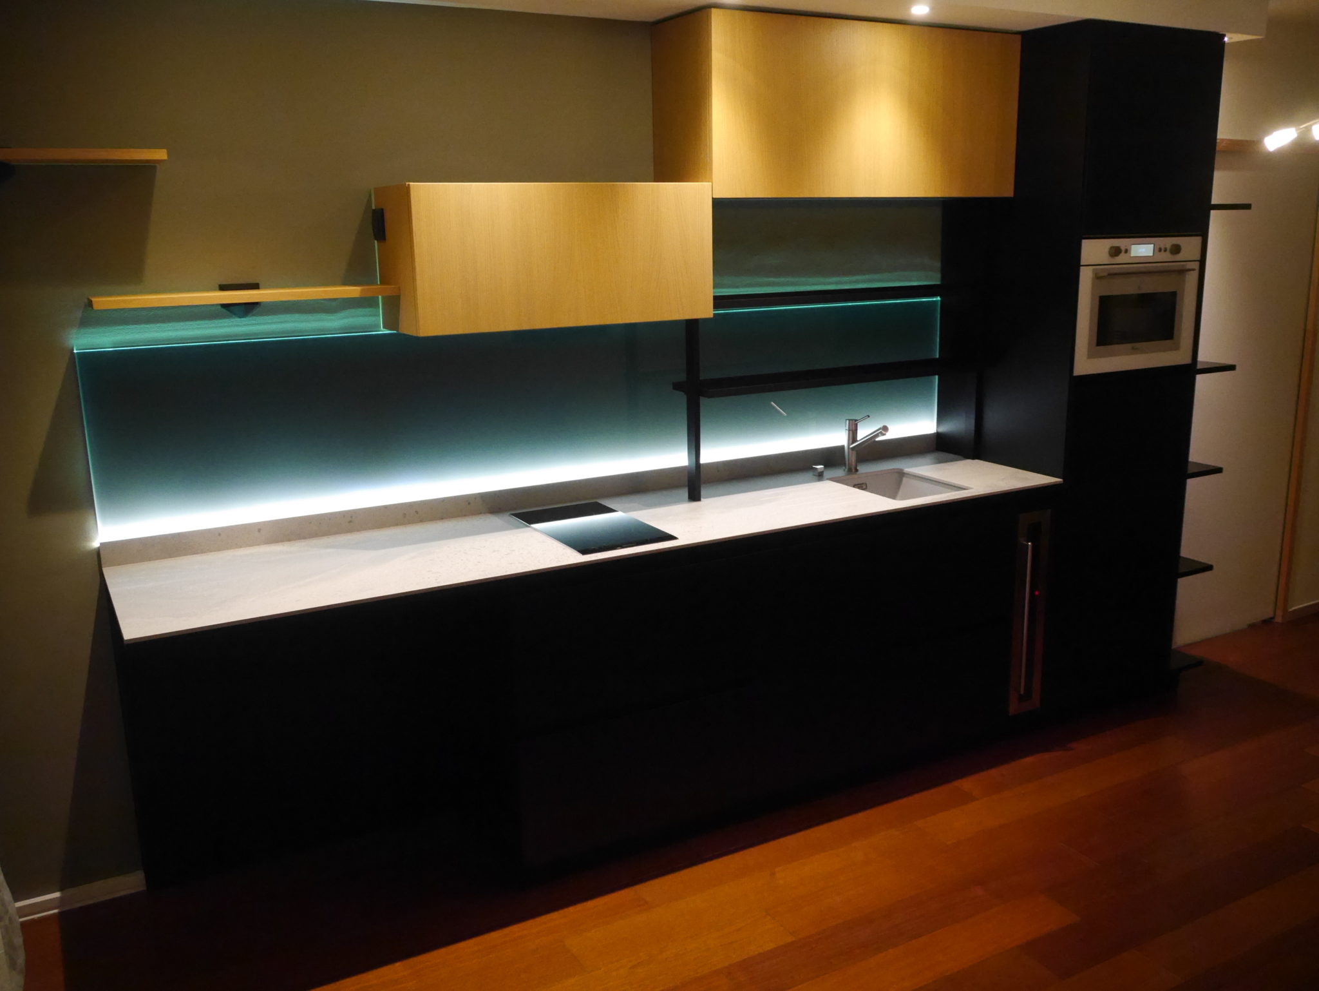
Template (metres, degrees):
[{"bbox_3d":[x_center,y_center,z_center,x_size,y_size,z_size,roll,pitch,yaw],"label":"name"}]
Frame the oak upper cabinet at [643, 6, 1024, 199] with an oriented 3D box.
[{"bbox_3d":[0.591,-1.223,3.690,1.202,0.518,0.346,-8,15,-28],"label":"oak upper cabinet"}]

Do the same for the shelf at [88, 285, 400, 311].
[{"bbox_3d":[-1.077,-0.522,3.003,0.747,0.024,0.154,-8,15,-28],"label":"shelf"}]

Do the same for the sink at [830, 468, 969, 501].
[{"bbox_3d":[0.806,0.049,3.862,0.324,0.171,0.364,-8,15,-28],"label":"sink"}]

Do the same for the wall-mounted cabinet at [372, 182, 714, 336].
[{"bbox_3d":[-0.319,-0.690,3.288,0.897,0.386,0.346,-8,15,-28],"label":"wall-mounted cabinet"}]

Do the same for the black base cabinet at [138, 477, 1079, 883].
[{"bbox_3d":[-0.051,0.538,3.564,2.901,0.935,0.610,-8,15,-28],"label":"black base cabinet"}]

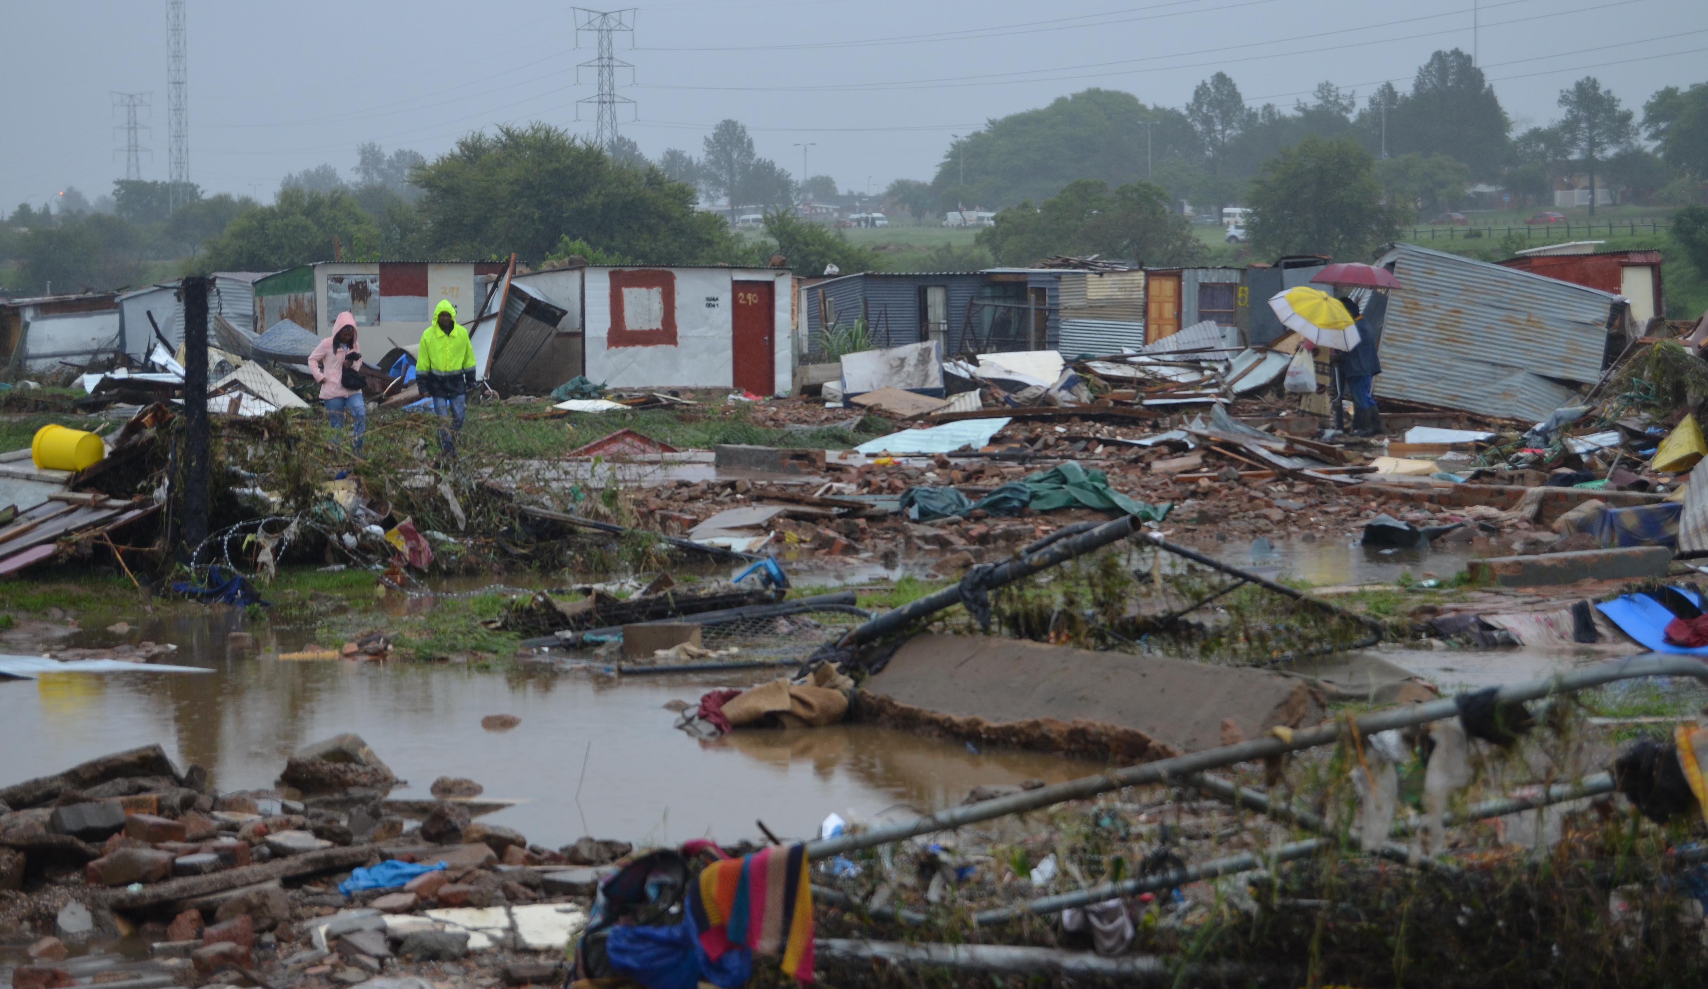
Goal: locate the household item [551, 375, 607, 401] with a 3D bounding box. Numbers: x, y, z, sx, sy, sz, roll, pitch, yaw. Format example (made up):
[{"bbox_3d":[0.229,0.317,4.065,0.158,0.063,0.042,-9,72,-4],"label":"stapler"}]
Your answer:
[{"bbox_3d":[-4.709,-1.816,66.500,0.930,0.440,0.600,0,3,0],"label":"household item"}]

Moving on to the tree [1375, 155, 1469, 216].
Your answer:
[{"bbox_3d":[59.375,-32.140,405.000,9.600,6.900,9.000,0,3,8],"label":"tree"}]

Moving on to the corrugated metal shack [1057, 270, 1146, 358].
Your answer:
[{"bbox_3d":[5.516,-3.759,86.500,2.000,2.350,2.500,-1,3,-18],"label":"corrugated metal shack"}]

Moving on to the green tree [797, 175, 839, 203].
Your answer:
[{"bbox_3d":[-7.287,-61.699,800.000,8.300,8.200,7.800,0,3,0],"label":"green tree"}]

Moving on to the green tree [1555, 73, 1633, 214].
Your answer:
[{"bbox_3d":[77.263,-36.418,405.000,8.214,14.400,7.803,0,3,0],"label":"green tree"}]

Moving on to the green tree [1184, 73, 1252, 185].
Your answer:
[{"bbox_3d":[45.982,-43.682,490.000,8.300,18.800,7.800,0,3,0],"label":"green tree"}]

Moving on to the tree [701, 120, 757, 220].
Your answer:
[{"bbox_3d":[-20.248,-52.376,630.000,9.095,17.098,8.641,0,3,0],"label":"tree"}]

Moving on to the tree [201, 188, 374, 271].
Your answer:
[{"bbox_3d":[-21.887,-9.147,150.000,6.700,5.600,6.000,-1,3,-8],"label":"tree"}]

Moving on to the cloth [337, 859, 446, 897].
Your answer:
[{"bbox_3d":[-1.536,1.276,12.900,0.370,0.100,0.240,-1,4,-14],"label":"cloth"}]

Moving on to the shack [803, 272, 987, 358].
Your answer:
[{"bbox_3d":[0.948,-4.157,89.851,3.100,1.980,3.400,-2,4,-25],"label":"shack"}]

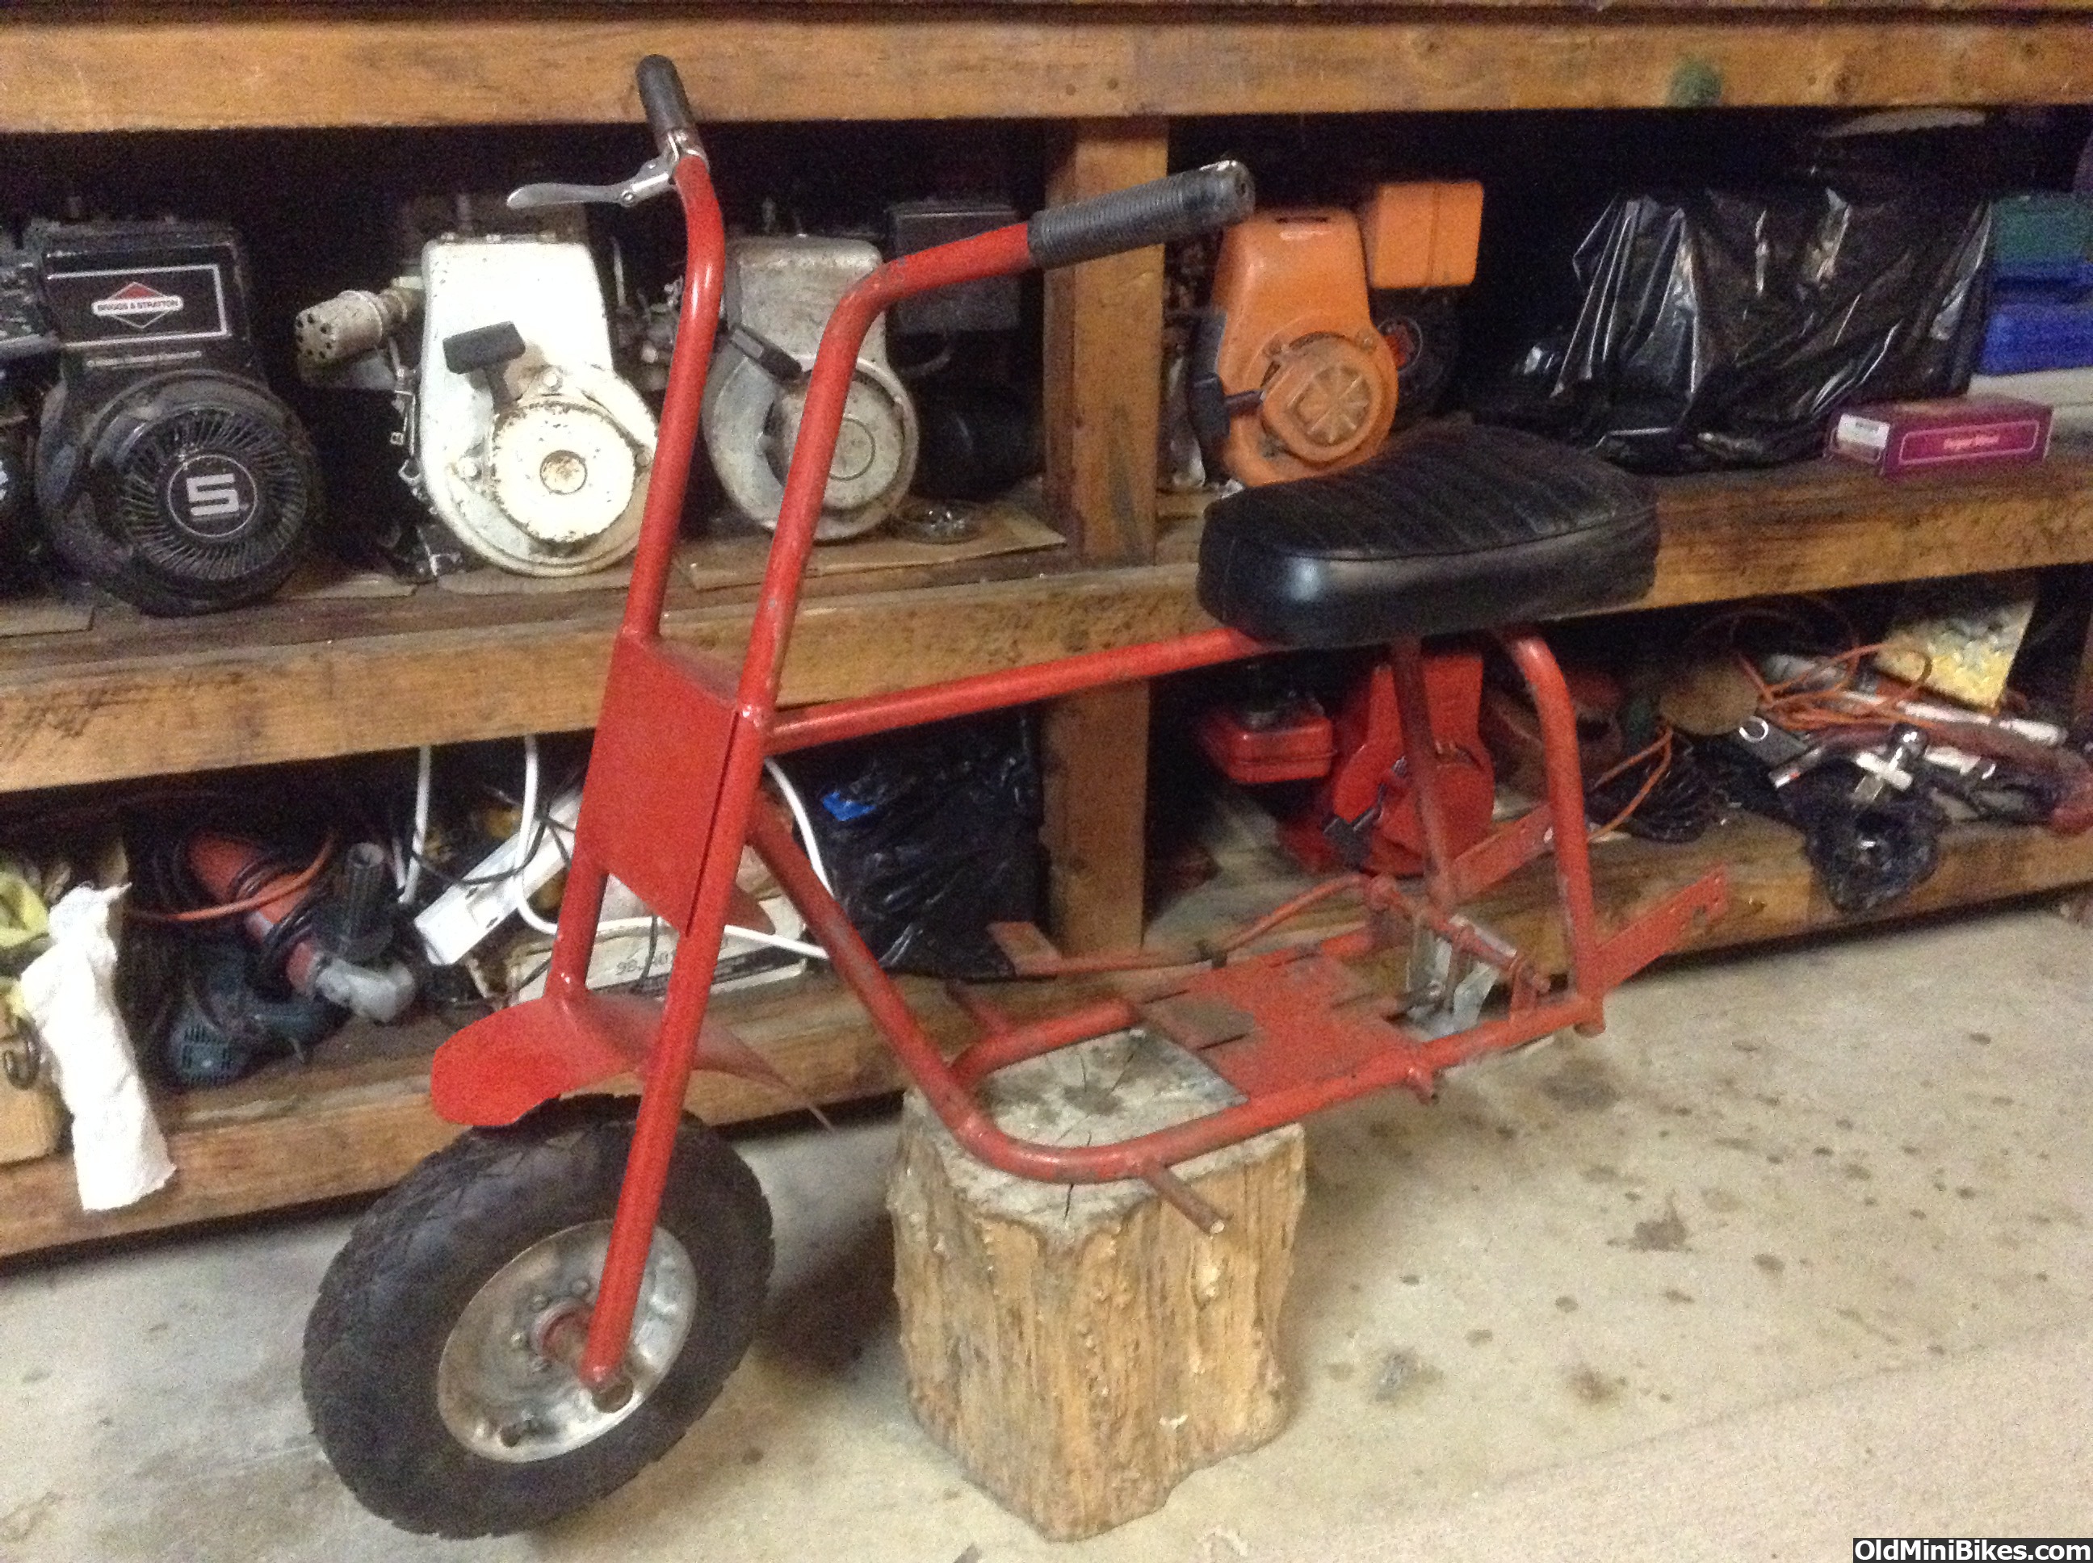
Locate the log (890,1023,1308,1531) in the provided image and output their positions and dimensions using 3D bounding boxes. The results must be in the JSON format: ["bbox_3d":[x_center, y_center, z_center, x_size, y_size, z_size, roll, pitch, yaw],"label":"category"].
[{"bbox_3d":[0.033,0.370,1.528,0.256,0.265,0.231,-14,26,-33],"label":"log"}]

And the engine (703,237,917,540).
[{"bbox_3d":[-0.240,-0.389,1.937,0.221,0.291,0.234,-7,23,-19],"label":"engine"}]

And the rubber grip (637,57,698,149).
[{"bbox_3d":[-0.253,-0.453,1.327,0.034,0.034,0.125,-4,43,-16],"label":"rubber grip"}]

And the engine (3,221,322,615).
[{"bbox_3d":[-0.782,-0.307,1.671,0.291,0.312,0.291,-14,26,-33],"label":"engine"}]

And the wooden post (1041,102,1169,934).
[{"bbox_3d":[0.050,-0.218,1.937,0.087,0.816,0.085,-7,23,-19],"label":"wooden post"}]

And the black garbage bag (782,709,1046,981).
[{"bbox_3d":[-0.167,0.024,2.018,0.250,0.281,0.250,-7,23,-18],"label":"black garbage bag"}]

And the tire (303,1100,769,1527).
[{"bbox_3d":[-0.336,0.364,1.359,0.333,0.333,0.090,-15,30,-34],"label":"tire"}]

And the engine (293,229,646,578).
[{"bbox_3d":[-0.528,-0.345,1.792,0.312,0.296,0.281,-10,24,-25],"label":"engine"}]

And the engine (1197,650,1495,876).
[{"bbox_3d":[0.323,-0.038,2.251,0.307,0.255,0.234,-7,23,-19],"label":"engine"}]

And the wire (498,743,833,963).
[{"bbox_3d":[-0.369,0.062,1.958,0.307,0.208,0.146,-7,23,-19],"label":"wire"}]

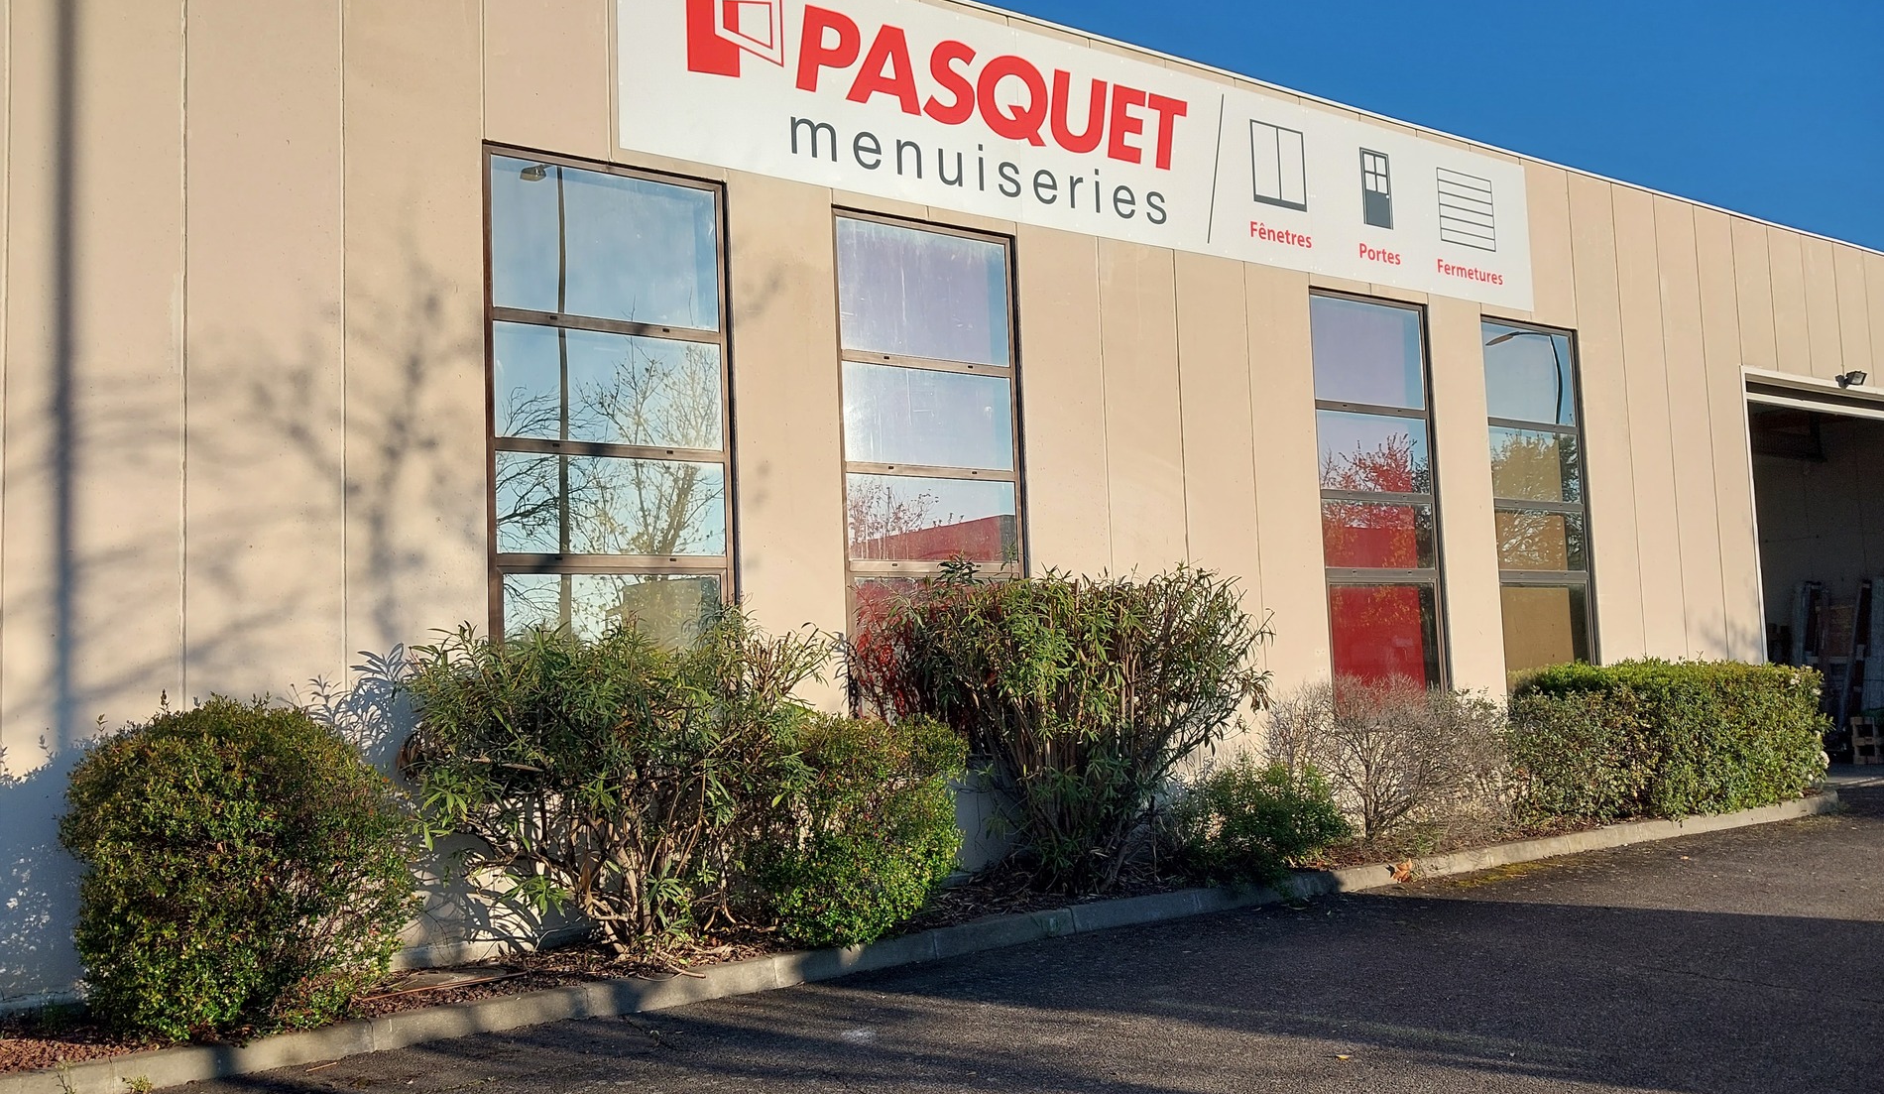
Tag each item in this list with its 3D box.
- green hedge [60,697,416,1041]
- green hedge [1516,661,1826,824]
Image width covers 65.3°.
[{"bbox_3d":[-3.070,1.353,6.465,1.410,1.360,1.100,1,-5,-35],"label":"green hedge"},{"bbox_3d":[6.613,1.633,13.090,3.700,1.280,1.020,1,-5,-35],"label":"green hedge"}]

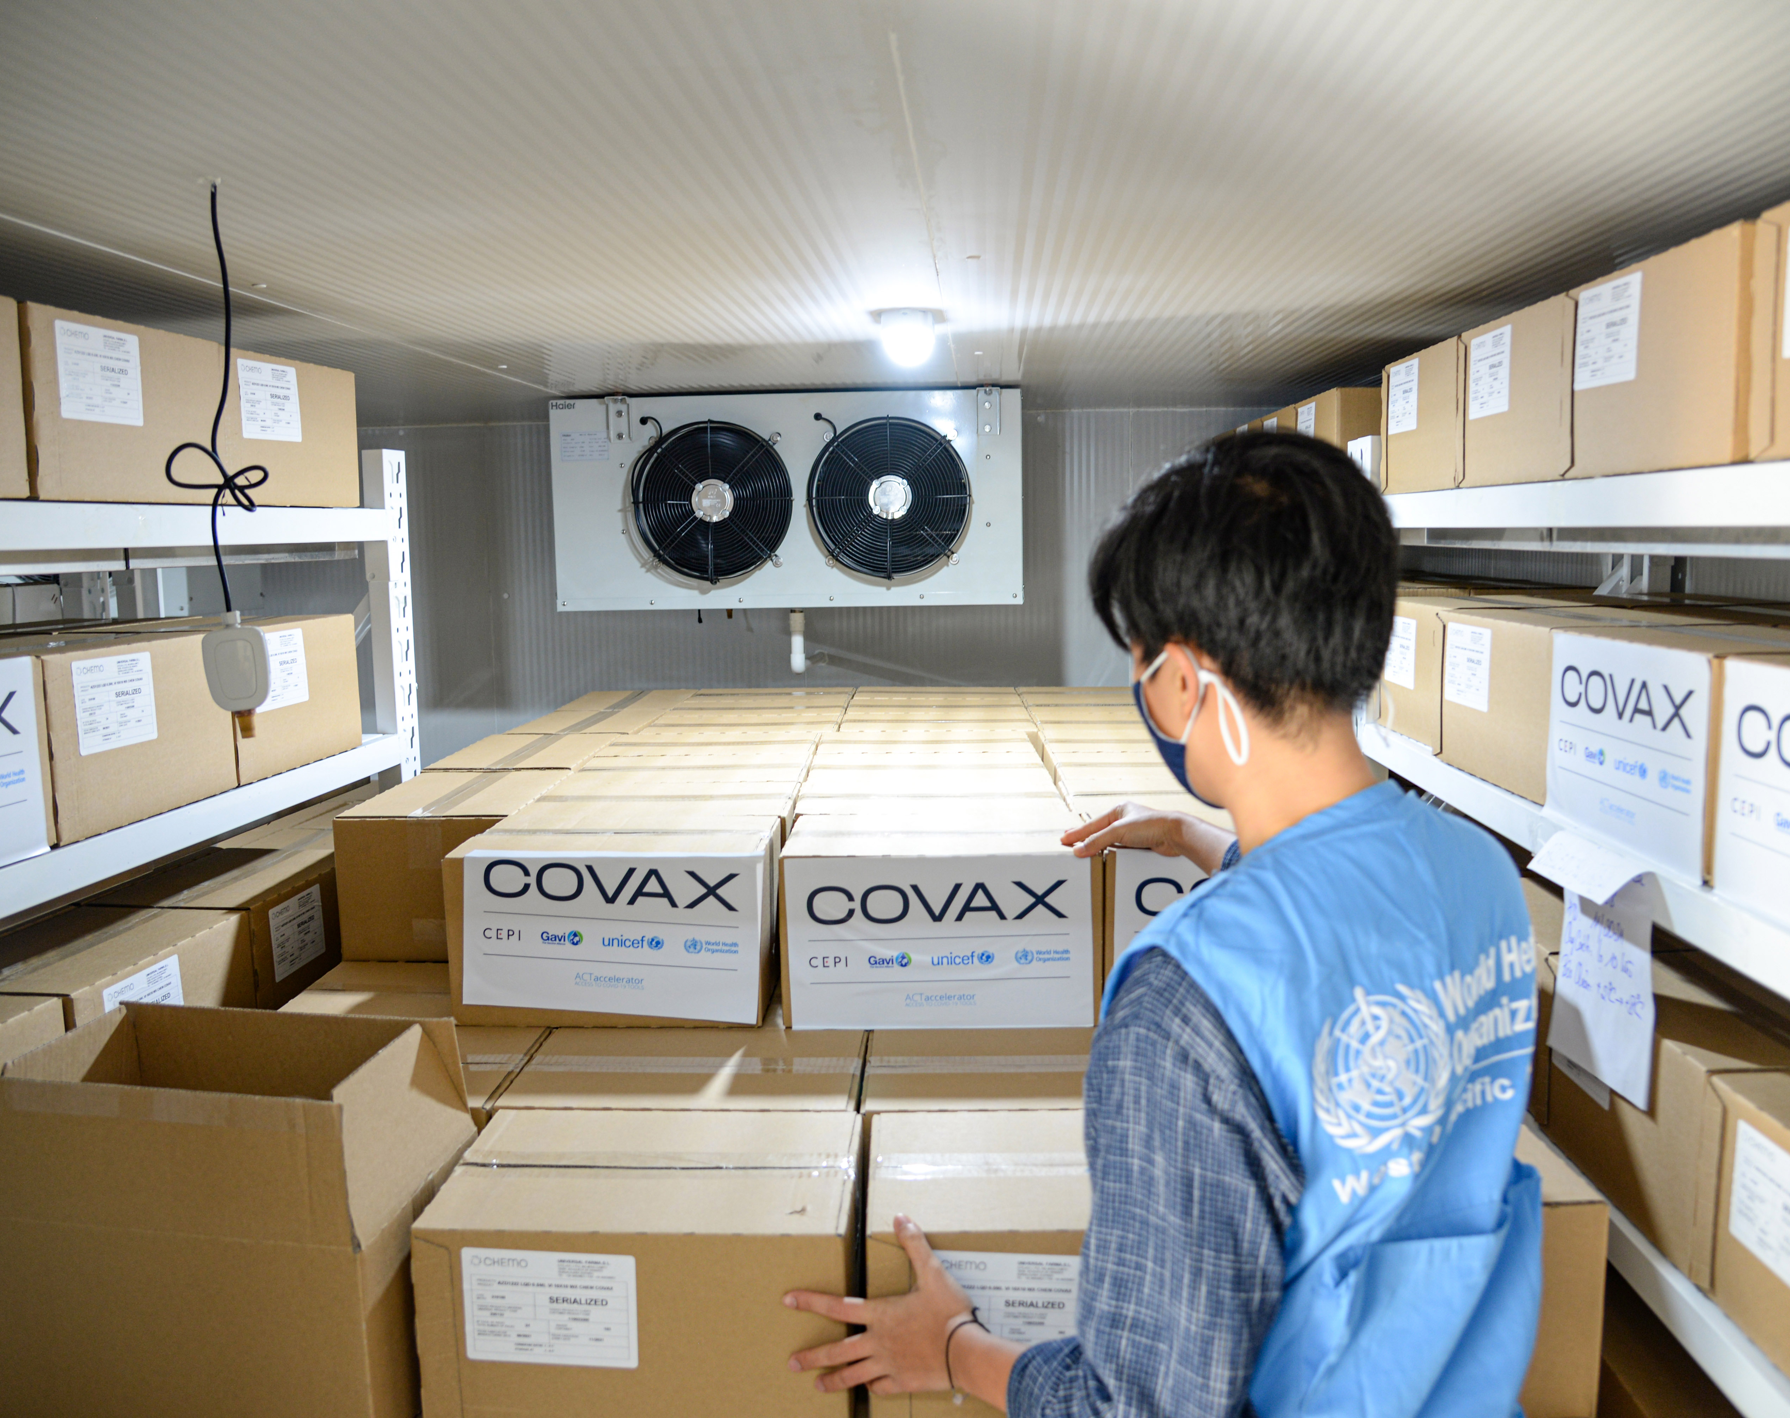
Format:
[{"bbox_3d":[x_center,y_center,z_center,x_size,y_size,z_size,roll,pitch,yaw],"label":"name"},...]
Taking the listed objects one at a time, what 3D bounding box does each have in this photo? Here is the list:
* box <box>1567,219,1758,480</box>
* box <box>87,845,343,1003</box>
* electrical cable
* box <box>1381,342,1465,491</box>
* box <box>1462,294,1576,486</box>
[{"bbox_3d":[0.877,-0.346,1.426,0.247,0.207,0.370,0,7,4],"label":"box"},{"bbox_3d":[-1.013,0.362,2.182,0.254,0.211,0.383,0,7,3],"label":"box"},{"bbox_3d":[-0.696,-0.312,1.440,0.108,0.427,0.050,0,7,4],"label":"electrical cable"},{"bbox_3d":[0.937,-0.444,2.186,0.254,0.211,0.383,0,7,3],"label":"box"},{"bbox_3d":[0.916,-0.398,1.817,0.254,0.211,0.383,0,7,4],"label":"box"}]

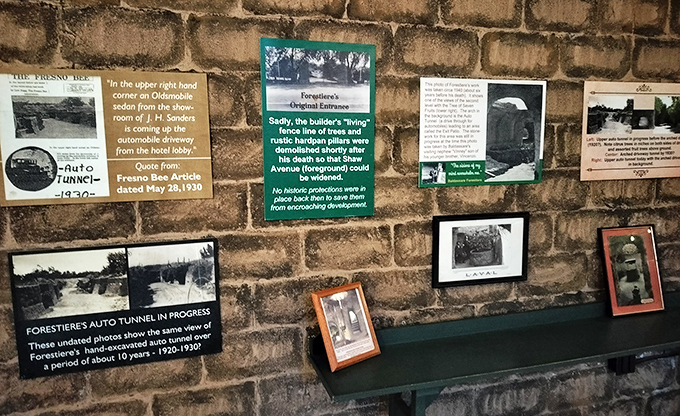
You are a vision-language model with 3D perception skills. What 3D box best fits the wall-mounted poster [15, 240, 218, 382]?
[{"bbox_3d":[-0.783,0.355,1.709,0.675,0.447,0.015,-3,8,-18],"label":"wall-mounted poster"}]

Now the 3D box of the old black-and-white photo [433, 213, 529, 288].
[{"bbox_3d":[0.636,0.186,2.127,0.487,0.319,0.022,-2,8,-18],"label":"old black-and-white photo"}]

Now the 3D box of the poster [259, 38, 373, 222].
[{"bbox_3d":[-0.076,-0.297,1.851,0.454,0.678,0.015,-3,8,-18],"label":"poster"}]

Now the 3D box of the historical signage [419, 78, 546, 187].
[{"bbox_3d":[0.634,-0.329,2.077,0.637,0.457,0.015,-3,8,-18],"label":"historical signage"}]

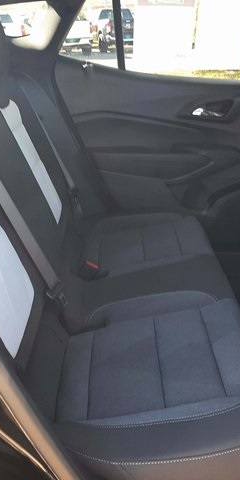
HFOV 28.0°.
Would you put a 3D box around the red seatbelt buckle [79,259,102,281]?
[{"bbox_3d":[-0.097,0.101,1.558,0.055,0.070,0.030,27,21,-12],"label":"red seatbelt buckle"}]

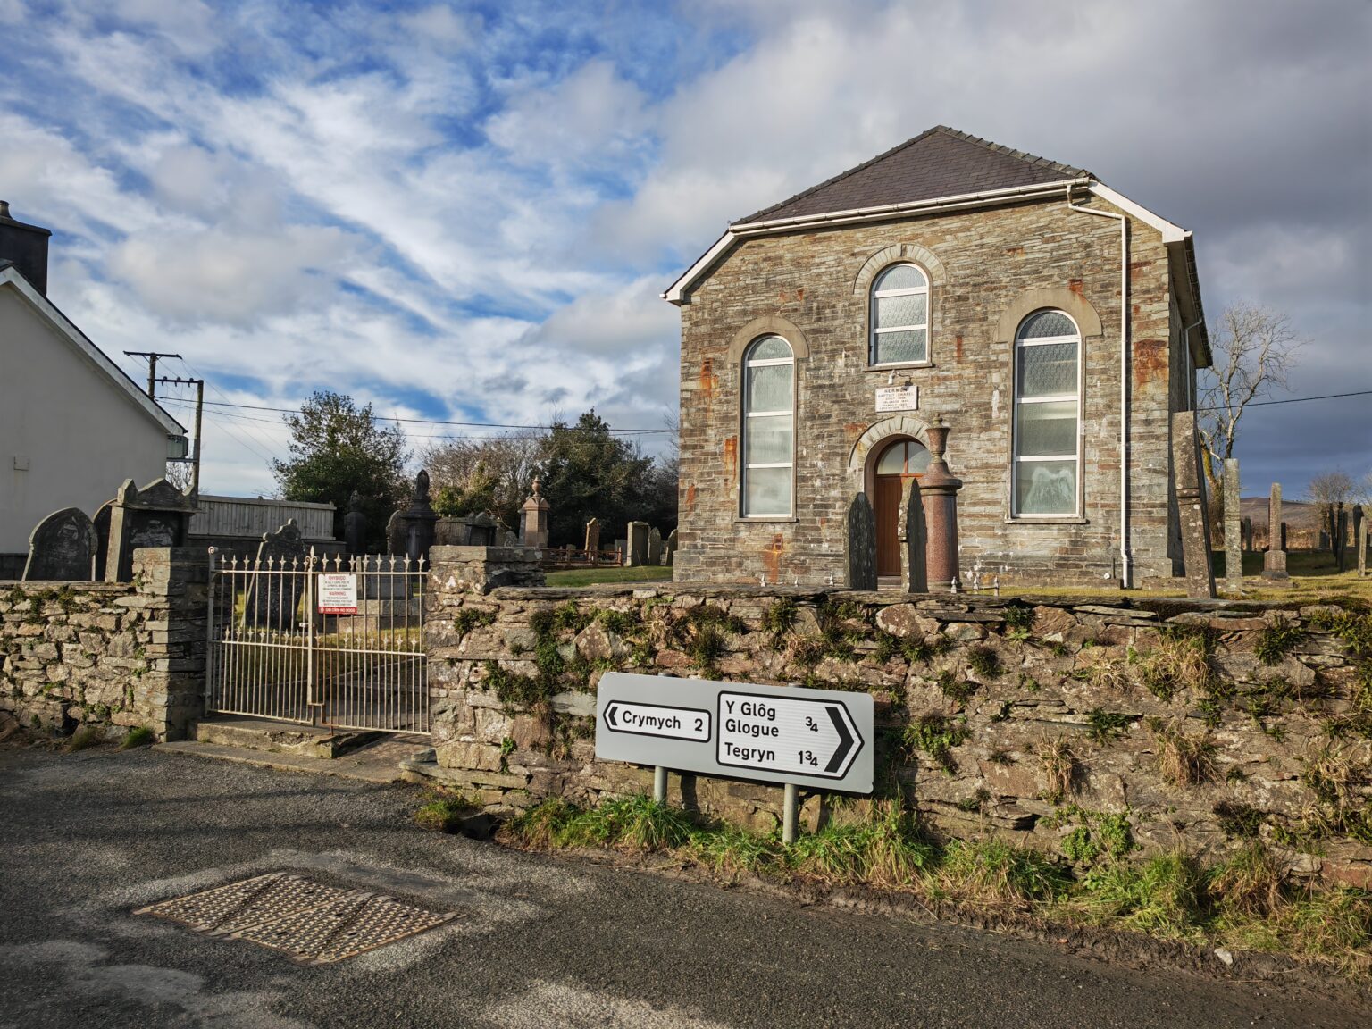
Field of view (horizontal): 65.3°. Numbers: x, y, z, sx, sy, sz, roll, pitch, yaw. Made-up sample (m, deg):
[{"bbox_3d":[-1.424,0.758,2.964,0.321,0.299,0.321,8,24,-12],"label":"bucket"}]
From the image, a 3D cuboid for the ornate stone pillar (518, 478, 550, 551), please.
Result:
[{"bbox_3d":[-4.177,0.135,30.000,0.660,2.450,0.660,0,-2,27],"label":"ornate stone pillar"}]

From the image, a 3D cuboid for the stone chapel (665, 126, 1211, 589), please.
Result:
[{"bbox_3d":[7.540,-3.473,27.702,10.600,10.400,15.000,0,-2,27],"label":"stone chapel"}]

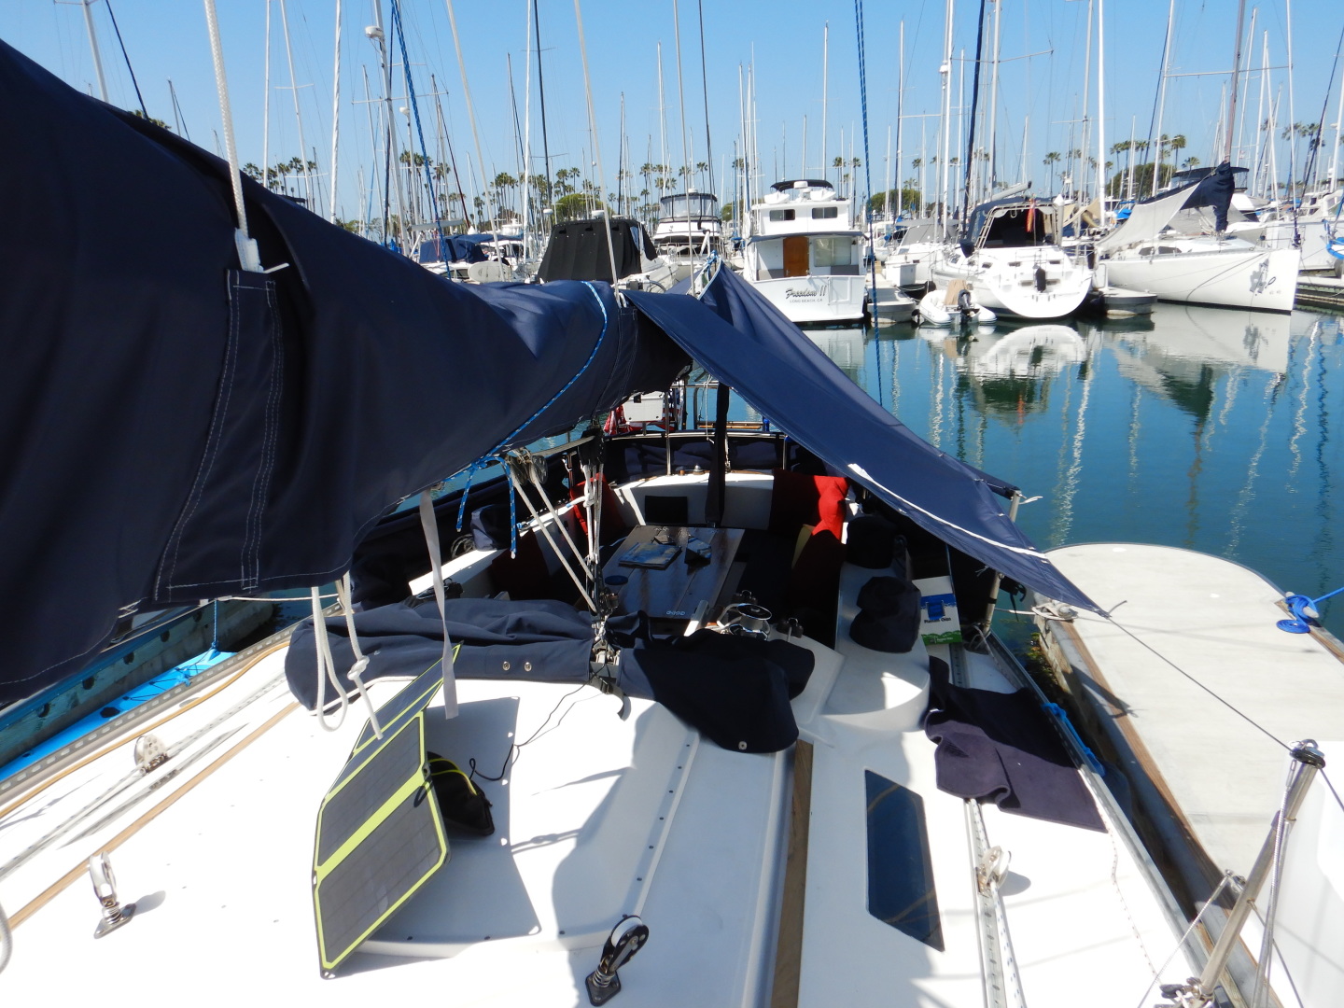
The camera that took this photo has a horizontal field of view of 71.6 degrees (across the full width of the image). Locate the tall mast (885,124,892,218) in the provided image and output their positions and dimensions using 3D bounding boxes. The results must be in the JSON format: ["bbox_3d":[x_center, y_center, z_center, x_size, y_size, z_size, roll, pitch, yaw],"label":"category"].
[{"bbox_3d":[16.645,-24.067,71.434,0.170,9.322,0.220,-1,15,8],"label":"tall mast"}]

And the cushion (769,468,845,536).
[{"bbox_3d":[0.767,0.009,5.300,0.410,0.410,0.140,5,7,27],"label":"cushion"}]

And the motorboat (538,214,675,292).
[{"bbox_3d":[-1.726,-7.840,31.697,3.100,3.500,9.000,1,15,14],"label":"motorboat"}]

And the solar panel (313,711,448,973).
[{"bbox_3d":[-0.478,0.524,1.504,0.266,0.040,0.376,-43,32,2],"label":"solar panel"}]

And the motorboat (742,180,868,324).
[{"bbox_3d":[4.608,-8.934,32.869,3.750,4.500,10.500,-1,15,8],"label":"motorboat"}]

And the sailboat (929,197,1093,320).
[{"bbox_3d":[10.709,-8.157,30.659,3.700,3.550,10.600,-1,15,7],"label":"sailboat"}]

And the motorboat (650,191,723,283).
[{"bbox_3d":[0.603,-11.906,43.410,3.600,5.000,10.500,-3,15,-2],"label":"motorboat"}]

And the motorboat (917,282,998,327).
[{"bbox_3d":[7.912,-5.538,26.214,1.550,1.050,2.700,-2,15,3],"label":"motorboat"}]

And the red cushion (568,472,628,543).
[{"bbox_3d":[-0.415,0.027,5.300,0.140,0.390,0.390,-11,8,34],"label":"red cushion"}]

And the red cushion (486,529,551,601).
[{"bbox_3d":[-0.681,0.317,4.300,0.140,0.410,0.410,-17,10,19],"label":"red cushion"}]

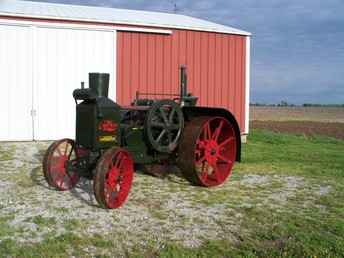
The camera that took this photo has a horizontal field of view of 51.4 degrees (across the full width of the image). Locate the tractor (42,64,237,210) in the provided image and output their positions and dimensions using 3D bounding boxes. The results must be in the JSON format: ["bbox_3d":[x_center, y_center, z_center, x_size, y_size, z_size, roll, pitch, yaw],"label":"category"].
[{"bbox_3d":[-0.483,-0.086,6.724,1.970,2.320,3.470,4,5,45],"label":"tractor"}]

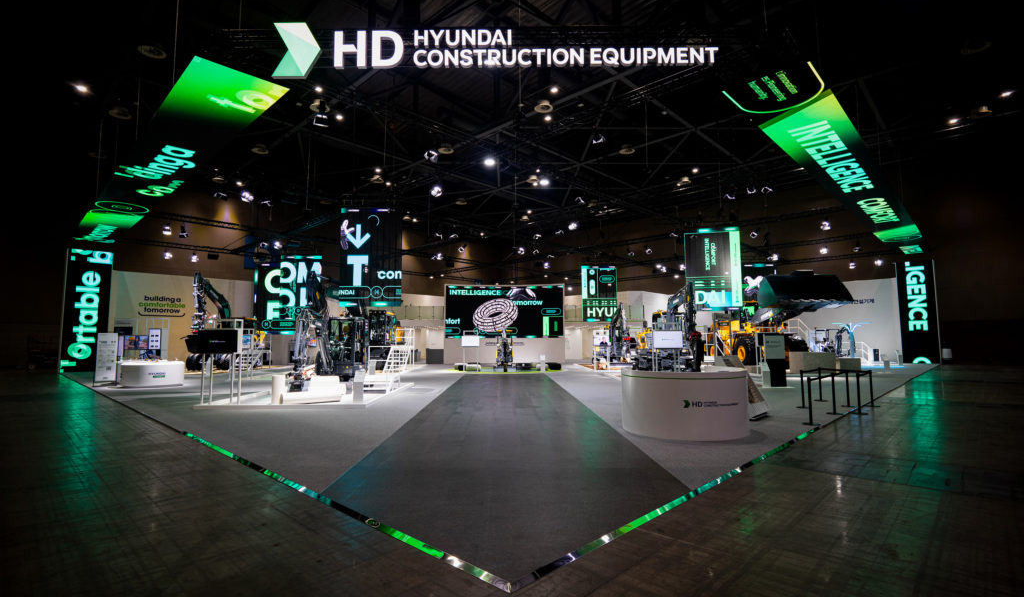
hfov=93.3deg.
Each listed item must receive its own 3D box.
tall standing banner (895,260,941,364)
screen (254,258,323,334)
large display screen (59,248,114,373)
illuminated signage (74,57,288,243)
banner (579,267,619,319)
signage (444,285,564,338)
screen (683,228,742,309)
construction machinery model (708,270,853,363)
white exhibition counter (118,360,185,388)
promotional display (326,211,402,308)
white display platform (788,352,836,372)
[{"bbox_3d":[27.865,0.992,33.209,2.000,7.000,0.500,-5,-7,44],"label":"tall standing banner"},{"bbox_3d":[-13.301,-0.337,28.844,2.600,5.000,3.000,0,-5,0],"label":"screen"},{"bbox_3d":[-24.286,0.705,27.647,0.500,7.000,2.000,-5,-7,44],"label":"large display screen"},{"bbox_3d":[-14.697,-3.726,18.722,26.200,0.250,1.900,-5,-7,44],"label":"illuminated signage"},{"bbox_3d":[6.301,-0.343,34.559,2.500,4.000,0.200,0,-5,0],"label":"banner"},{"bbox_3d":[-0.566,0.983,36.453,9.000,4.000,0.300,0,-5,0],"label":"signage"},{"bbox_3d":[9.566,-1.376,22.904,2.500,4.000,0.200,-2,-5,14],"label":"screen"},{"bbox_3d":[13.905,1.277,26.686,3.400,4.700,9.500,0,-5,0],"label":"construction machinery model"},{"bbox_3d":[-13.939,2.979,18.867,2.000,0.860,0.900,0,-5,0],"label":"white exhibition counter"},{"bbox_3d":[-5.617,-1.636,19.258,2.500,4.000,0.200,0,-5,0],"label":"promotional display"},{"bbox_3d":[15.513,3.292,25.003,1.650,1.080,1.200,0,-5,0],"label":"white display platform"}]

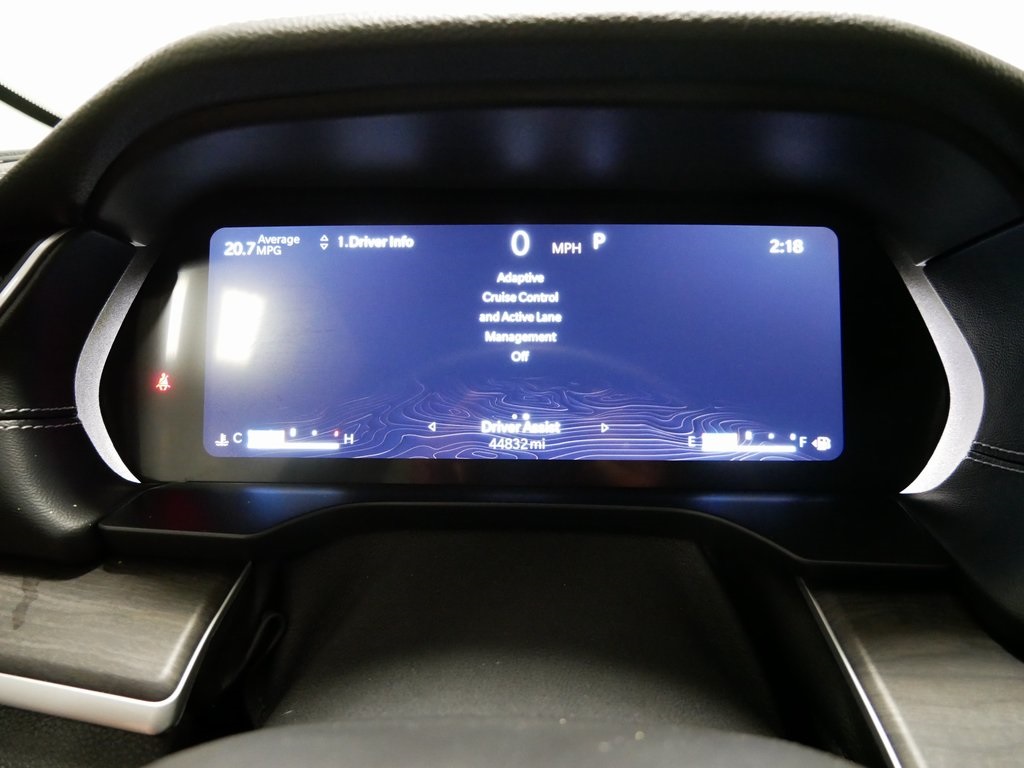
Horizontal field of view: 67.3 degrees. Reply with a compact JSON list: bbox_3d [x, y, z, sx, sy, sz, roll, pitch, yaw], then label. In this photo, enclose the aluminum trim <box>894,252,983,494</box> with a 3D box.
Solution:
[{"bbox_3d":[0.157,-0.004,0.283,0.032,0.090,0.022,0,-6,1],"label":"aluminum trim"}]

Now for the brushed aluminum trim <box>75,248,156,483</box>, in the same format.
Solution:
[{"bbox_3d":[-0.147,-0.007,0.286,0.030,0.088,0.022,0,-6,1],"label":"brushed aluminum trim"}]

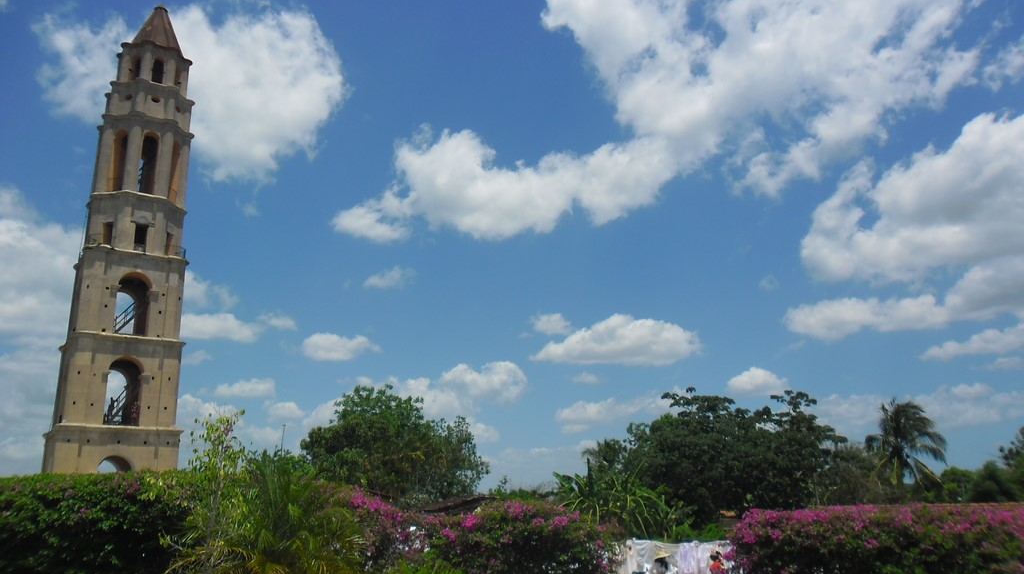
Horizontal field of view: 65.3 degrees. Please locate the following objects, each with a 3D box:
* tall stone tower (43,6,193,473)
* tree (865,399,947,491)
[{"bbox_3d":[-28.466,-2.052,60.207,8.300,44.350,8.300,10,-20,-35],"label":"tall stone tower"},{"bbox_3d":[24.413,11.568,49.106,4.900,8.970,4.900,-10,-18,25],"label":"tree"}]

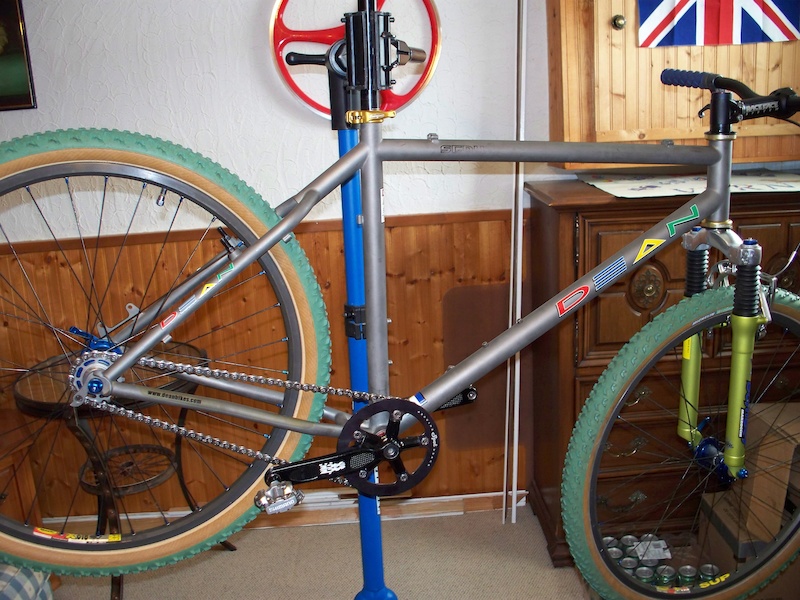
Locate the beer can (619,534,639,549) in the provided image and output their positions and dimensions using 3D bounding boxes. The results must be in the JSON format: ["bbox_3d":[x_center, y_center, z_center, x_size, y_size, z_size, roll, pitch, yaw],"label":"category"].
[{"bbox_3d":[0.740,0.833,2.692,0.066,0.125,0.066,-3,15,1],"label":"beer can"}]

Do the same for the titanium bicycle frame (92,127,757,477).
[{"bbox_3d":[0.070,0.032,1.262,1.030,0.590,0.150,-4,15,-15],"label":"titanium bicycle frame"}]

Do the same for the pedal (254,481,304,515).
[{"bbox_3d":[-0.162,0.265,1.118,0.072,0.035,0.078,-17,18,-11],"label":"pedal"}]

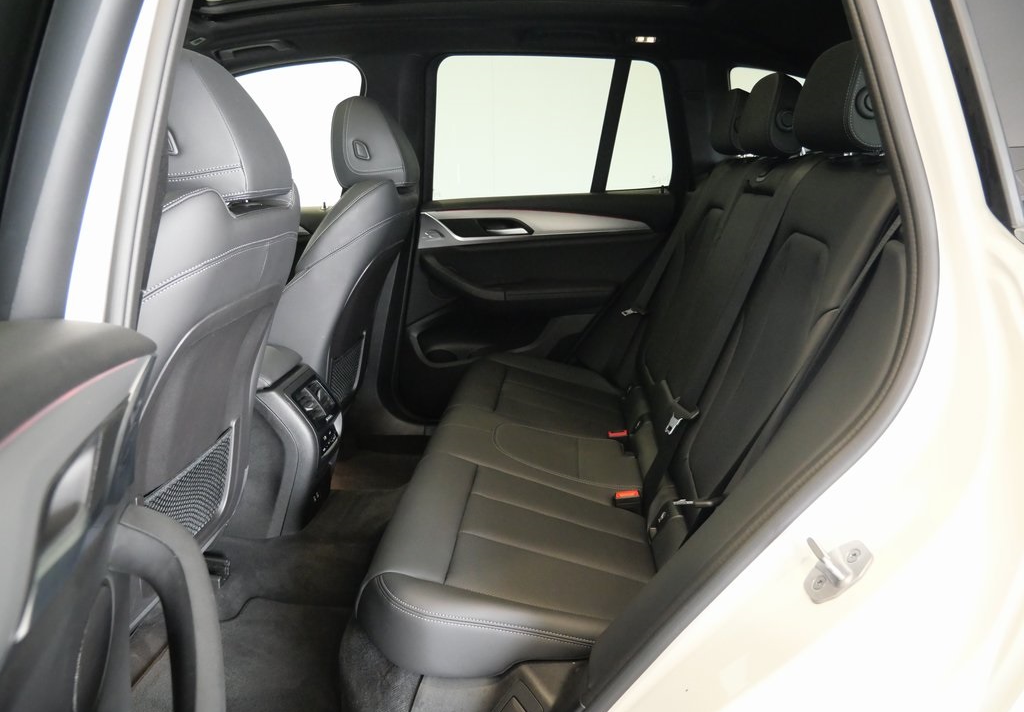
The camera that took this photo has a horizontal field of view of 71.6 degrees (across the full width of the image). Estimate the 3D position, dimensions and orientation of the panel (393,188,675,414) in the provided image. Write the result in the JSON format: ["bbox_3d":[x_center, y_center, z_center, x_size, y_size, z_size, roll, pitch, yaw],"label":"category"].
[{"bbox_3d":[0.078,-0.131,2.240,0.855,0.752,0.144,1,15,4],"label":"panel"}]

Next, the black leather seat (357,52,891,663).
[{"bbox_3d":[0.200,-0.137,1.468,0.767,0.845,1.370,1,15,4],"label":"black leather seat"}]

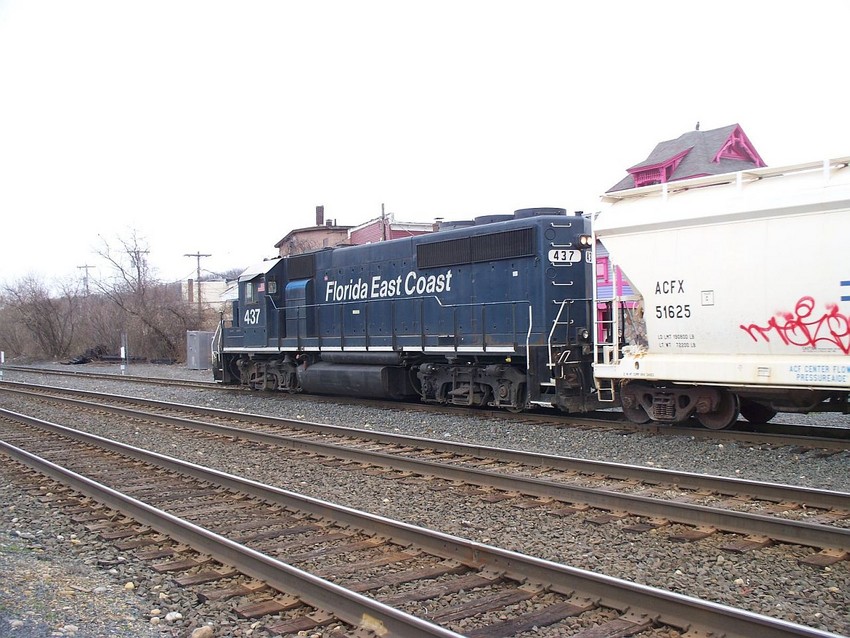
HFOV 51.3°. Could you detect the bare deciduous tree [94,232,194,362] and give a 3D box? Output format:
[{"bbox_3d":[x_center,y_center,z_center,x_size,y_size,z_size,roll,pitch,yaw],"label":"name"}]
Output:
[{"bbox_3d":[-22.604,-1.887,71.000,7.600,10.400,7.000,-1,-1,-18],"label":"bare deciduous tree"}]

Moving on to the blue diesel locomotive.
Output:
[{"bbox_3d":[-1.336,-0.034,25.944,3.100,4.720,17.600,-1,-1,-38],"label":"blue diesel locomotive"}]

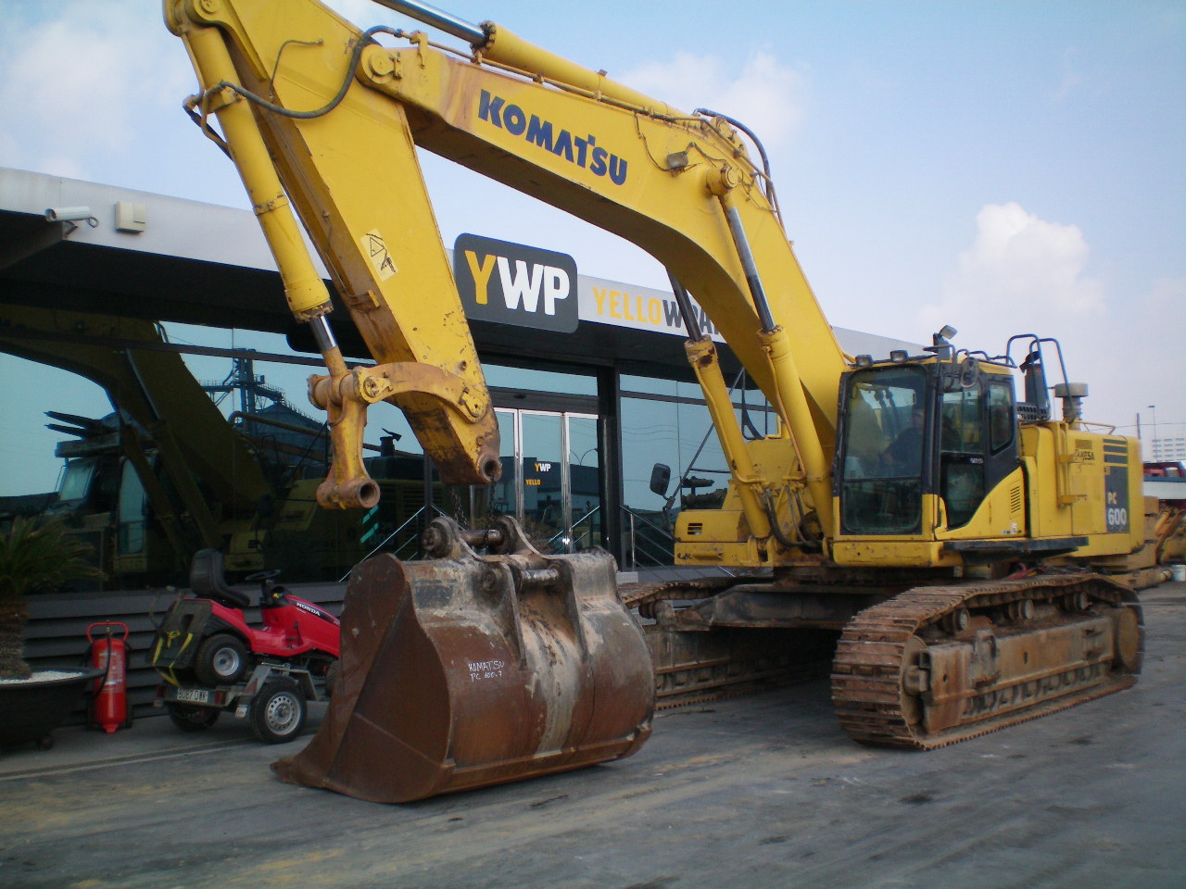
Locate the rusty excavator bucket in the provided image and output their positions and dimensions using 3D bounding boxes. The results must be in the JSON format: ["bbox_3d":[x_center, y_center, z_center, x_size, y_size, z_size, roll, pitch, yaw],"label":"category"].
[{"bbox_3d":[-0.969,1.476,9.649,2.060,1.870,1.930,-4,-5,44],"label":"rusty excavator bucket"}]

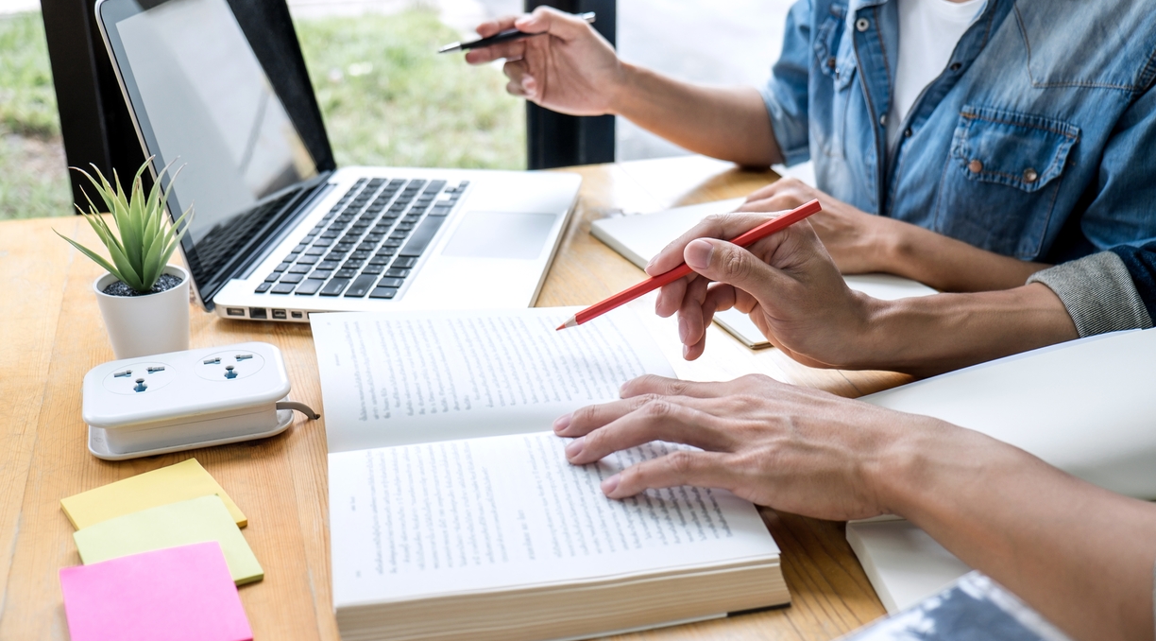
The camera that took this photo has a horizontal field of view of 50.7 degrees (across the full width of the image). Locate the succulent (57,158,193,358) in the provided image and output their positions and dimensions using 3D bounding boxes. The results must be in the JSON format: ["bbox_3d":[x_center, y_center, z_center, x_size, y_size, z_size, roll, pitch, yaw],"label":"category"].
[{"bbox_3d":[-0.288,-0.036,0.788,0.092,0.140,0.088,0,24,0],"label":"succulent"}]

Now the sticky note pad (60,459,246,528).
[{"bbox_3d":[-0.225,0.102,0.646,0.075,0.004,0.076,-17,29,-32],"label":"sticky note pad"}]

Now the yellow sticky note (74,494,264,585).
[{"bbox_3d":[-0.204,0.118,0.606,0.076,0.004,0.077,-14,31,-27],"label":"yellow sticky note"}]

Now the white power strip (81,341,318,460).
[{"bbox_3d":[-0.234,0.046,0.741,0.122,0.029,0.073,-9,26,-18],"label":"white power strip"}]

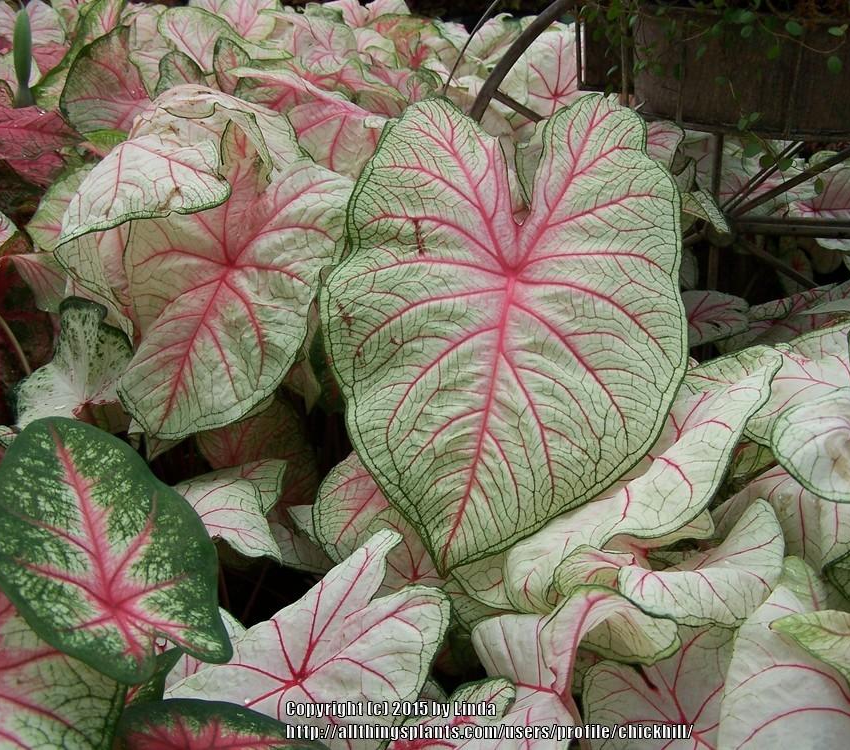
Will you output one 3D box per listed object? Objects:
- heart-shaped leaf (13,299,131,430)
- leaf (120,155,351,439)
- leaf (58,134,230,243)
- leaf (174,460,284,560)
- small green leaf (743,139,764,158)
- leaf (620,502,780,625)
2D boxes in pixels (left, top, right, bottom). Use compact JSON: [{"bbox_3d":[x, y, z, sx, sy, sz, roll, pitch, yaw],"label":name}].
[{"bbox_3d":[-0.288,-0.007,0.900,0.095,0.105,0.060,2,-6,6],"label":"heart-shaped leaf"},{"bbox_3d":[-0.149,-0.065,0.870,0.175,0.215,0.080,6,-18,5],"label":"leaf"},{"bbox_3d":[-0.221,-0.144,0.860,0.130,0.070,0.080,2,22,5],"label":"leaf"},{"bbox_3d":[-0.148,0.100,0.800,0.085,0.055,0.070,18,28,38],"label":"leaf"},{"bbox_3d":[0.353,-0.243,1.180,0.020,0.021,0.008,0,12,0],"label":"small green leaf"},{"bbox_3d":[0.169,0.116,0.670,0.095,0.060,0.065,-2,22,-5],"label":"leaf"}]

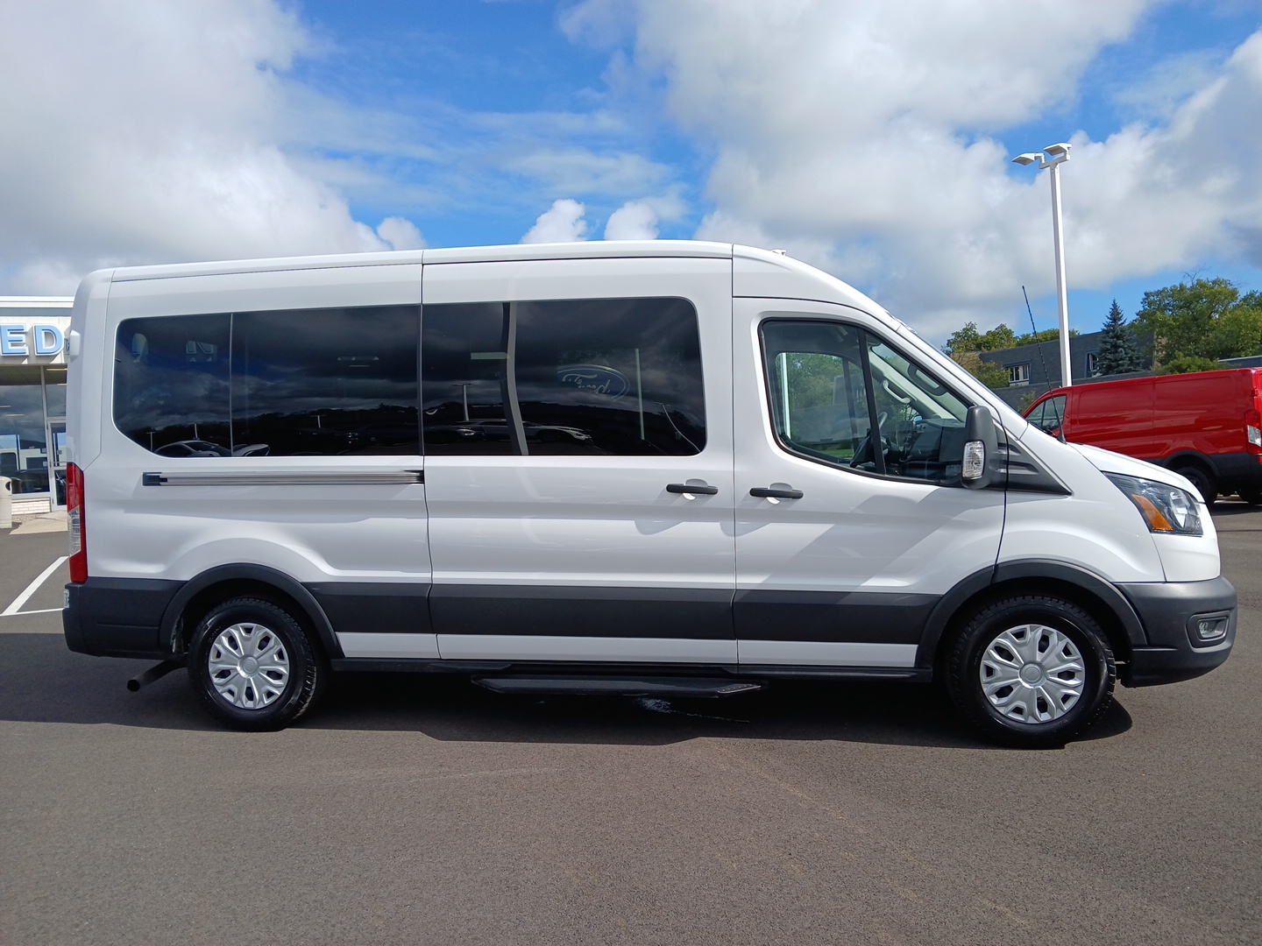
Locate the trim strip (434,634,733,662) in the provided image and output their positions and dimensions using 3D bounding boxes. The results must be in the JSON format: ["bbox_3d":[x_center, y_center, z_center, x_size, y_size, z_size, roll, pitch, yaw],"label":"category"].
[{"bbox_3d":[-0.216,0.833,4.494,1.441,0.126,0.040,-1,2,8],"label":"trim strip"}]

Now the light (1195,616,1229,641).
[{"bbox_3d":[2.556,0.686,4.156,0.140,0.110,0.170,0,2,9],"label":"light"}]

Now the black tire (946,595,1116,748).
[{"bbox_3d":[1.786,0.874,4.284,0.700,0.690,0.240,-1,2,9],"label":"black tire"}]

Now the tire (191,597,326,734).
[{"bbox_3d":[-1.895,0.953,4.841,0.690,0.690,0.225,-1,2,8],"label":"tire"}]

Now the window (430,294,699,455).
[{"bbox_3d":[-0.331,-0.451,4.487,1.373,0.755,0.100,-1,2,8],"label":"window"}]

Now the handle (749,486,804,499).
[{"bbox_3d":[0.656,0.091,4.268,0.237,0.048,0.060,-1,2,8],"label":"handle"}]

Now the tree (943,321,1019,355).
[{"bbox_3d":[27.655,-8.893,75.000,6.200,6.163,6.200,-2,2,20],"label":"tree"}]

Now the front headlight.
[{"bbox_3d":[2.321,0.140,4.222,0.480,0.320,0.270,0,2,9],"label":"front headlight"}]

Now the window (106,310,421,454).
[{"bbox_3d":[-1.815,-0.439,4.700,1.608,0.732,0.100,-1,2,8],"label":"window"}]

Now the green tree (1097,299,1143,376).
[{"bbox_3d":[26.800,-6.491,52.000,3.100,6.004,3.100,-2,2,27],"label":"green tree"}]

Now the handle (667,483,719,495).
[{"bbox_3d":[0.279,0.072,4.318,0.238,0.044,0.055,0,2,9],"label":"handle"}]

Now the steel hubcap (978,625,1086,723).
[{"bbox_3d":[1.769,0.887,4.177,0.440,0.440,0.060,-1,2,9],"label":"steel hubcap"}]

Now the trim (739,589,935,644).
[{"bbox_3d":[0.904,0.645,4.256,0.875,0.236,0.050,0,2,9],"label":"trim"}]

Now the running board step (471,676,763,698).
[{"bbox_3d":[-0.088,1.007,4.488,1.410,0.055,0.225,0,2,9],"label":"running board step"}]

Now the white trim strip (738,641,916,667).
[{"bbox_3d":[0.895,0.825,4.335,0.803,0.118,0.040,-1,2,8],"label":"white trim strip"}]

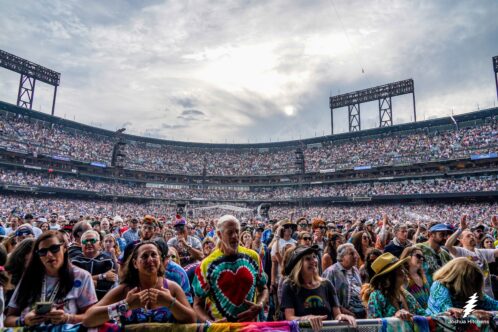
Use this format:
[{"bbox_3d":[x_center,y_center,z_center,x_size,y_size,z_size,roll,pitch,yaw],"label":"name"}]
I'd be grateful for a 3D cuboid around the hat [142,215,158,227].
[{"bbox_3d":[-1.083,0.599,3.650,0.180,0.130,0.220,-1,-8,10],"label":"hat"}]

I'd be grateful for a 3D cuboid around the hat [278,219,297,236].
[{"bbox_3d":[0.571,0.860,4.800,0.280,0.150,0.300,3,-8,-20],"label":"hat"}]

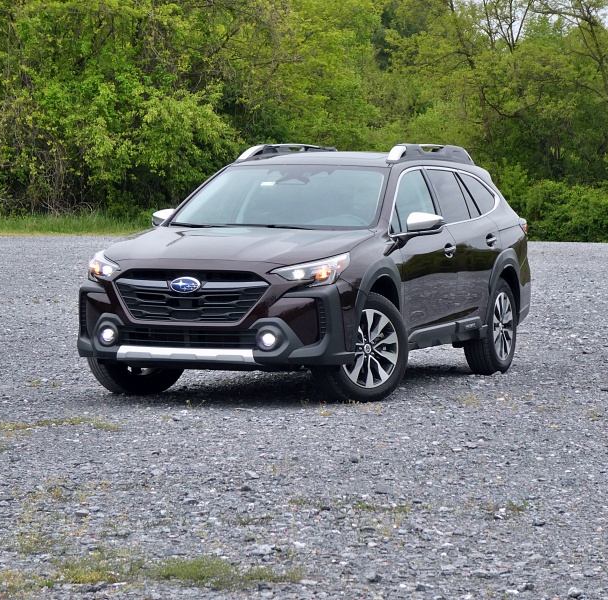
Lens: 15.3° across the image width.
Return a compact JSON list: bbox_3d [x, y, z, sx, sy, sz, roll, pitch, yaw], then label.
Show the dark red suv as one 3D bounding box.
[{"bbox_3d":[0.180,-0.254,15.900,1.950,1.680,4.870,1,3,22],"label":"dark red suv"}]

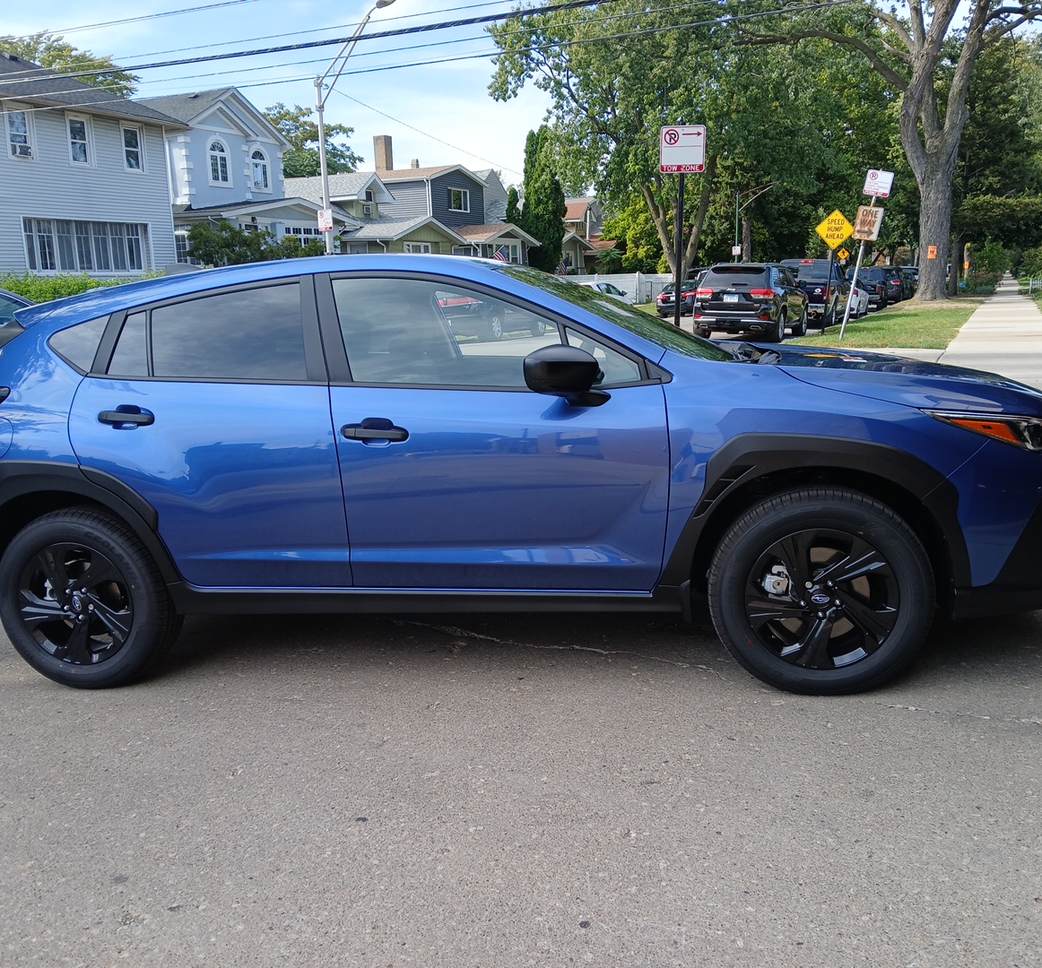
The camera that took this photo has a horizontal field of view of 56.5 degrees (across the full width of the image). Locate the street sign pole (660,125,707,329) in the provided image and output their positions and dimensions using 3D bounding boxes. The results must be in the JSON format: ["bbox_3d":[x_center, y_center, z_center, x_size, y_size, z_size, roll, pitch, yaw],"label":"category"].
[{"bbox_3d":[1.632,-2.198,9.964,0.457,2.864,0.070,1,12,9],"label":"street sign pole"}]

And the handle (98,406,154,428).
[{"bbox_3d":[-1.394,-0.237,3.424,0.220,0.078,0.050,3,8,10],"label":"handle"}]

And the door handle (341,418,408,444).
[{"bbox_3d":[-0.491,-0.181,3.276,0.235,0.088,0.055,-2,11,11],"label":"door handle"}]

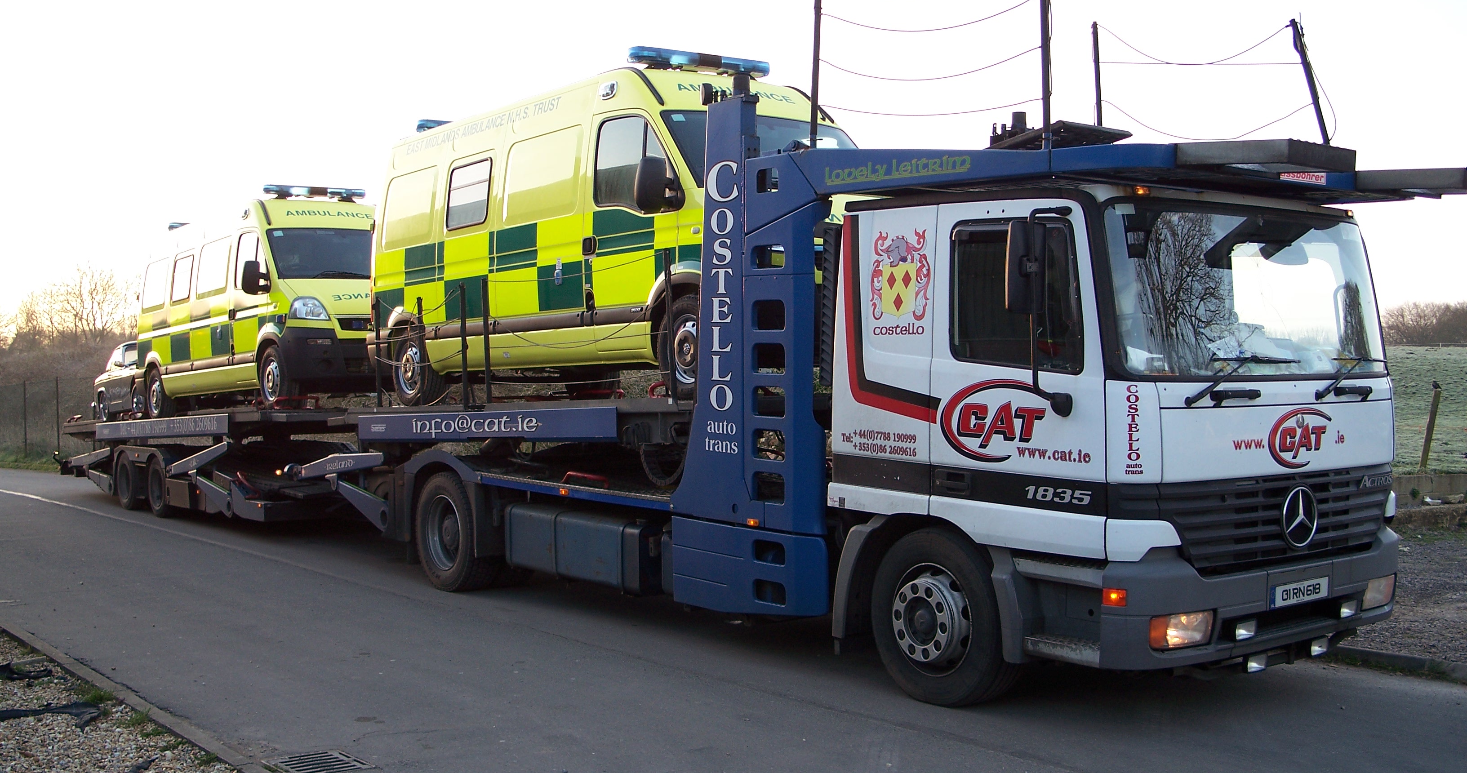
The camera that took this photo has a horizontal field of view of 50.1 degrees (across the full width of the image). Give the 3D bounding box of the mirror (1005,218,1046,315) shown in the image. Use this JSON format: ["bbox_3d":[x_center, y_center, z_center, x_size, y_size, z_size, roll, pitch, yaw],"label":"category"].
[{"bbox_3d":[1.382,-0.570,7.432,0.190,0.440,0.090,-1,2,-27],"label":"mirror"}]

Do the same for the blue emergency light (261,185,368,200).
[{"bbox_3d":[-4.722,-2.162,17.712,1.200,0.140,0.300,-2,-1,-37],"label":"blue emergency light"}]

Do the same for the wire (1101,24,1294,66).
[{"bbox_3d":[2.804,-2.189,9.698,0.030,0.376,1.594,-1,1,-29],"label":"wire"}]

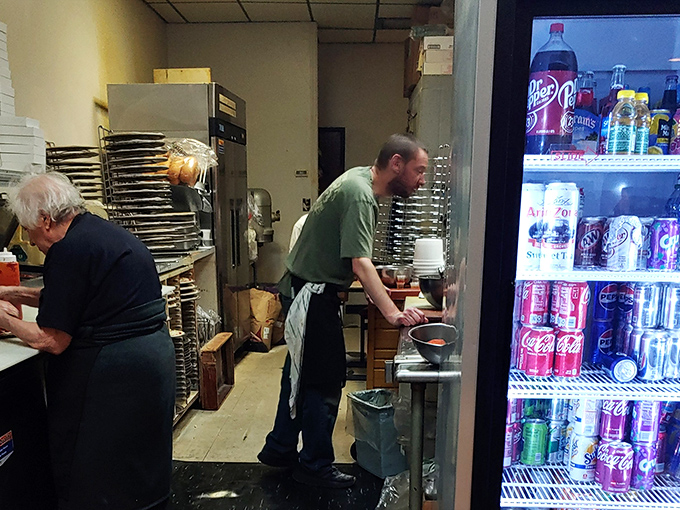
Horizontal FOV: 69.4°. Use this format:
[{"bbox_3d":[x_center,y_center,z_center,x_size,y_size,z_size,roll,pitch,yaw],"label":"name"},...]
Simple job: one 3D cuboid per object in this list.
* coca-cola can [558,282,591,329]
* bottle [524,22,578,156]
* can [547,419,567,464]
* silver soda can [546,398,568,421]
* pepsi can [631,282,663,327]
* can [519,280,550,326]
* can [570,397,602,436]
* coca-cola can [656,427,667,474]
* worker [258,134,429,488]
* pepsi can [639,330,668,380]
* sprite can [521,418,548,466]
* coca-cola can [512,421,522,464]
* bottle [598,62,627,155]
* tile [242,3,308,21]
[{"bbox_3d":[0.614,0.133,1.295,0.066,0.122,0.066,1,7,2],"label":"coca-cola can"},{"bbox_3d":[0.515,-0.392,1.192,0.110,0.313,0.110,0,11,2],"label":"bottle"},{"bbox_3d":[0.650,0.536,1.433,0.066,0.122,0.066,0,11,2],"label":"can"},{"bbox_3d":[0.648,0.417,1.425,0.066,0.122,0.066,0,10,0],"label":"silver soda can"},{"bbox_3d":[0.836,0.133,1.328,0.066,0.122,0.066,1,7,2],"label":"pepsi can"},{"bbox_3d":[0.515,0.121,1.289,0.066,0.122,0.066,0,10,0],"label":"can"},{"bbox_3d":[0.694,0.450,1.373,0.066,0.122,0.066,1,9,3],"label":"can"},{"bbox_3d":[0.907,0.566,1.426,0.066,0.122,0.066,0,9,0],"label":"coca-cola can"},{"bbox_3d":[-0.003,0.287,2.293,0.800,1.660,0.520,-1,11,-5],"label":"worker"},{"bbox_3d":[0.826,0.260,1.292,0.066,0.122,0.066,0,11,2],"label":"pepsi can"},{"bbox_3d":[0.561,0.539,1.419,0.066,0.122,0.066,0,11,2],"label":"sprite can"},{"bbox_3d":[0.514,0.554,1.484,0.066,0.122,0.066,1,9,3],"label":"coca-cola can"},{"bbox_3d":[0.677,-0.344,1.209,0.064,0.235,0.064,0,10,0],"label":"bottle"},{"bbox_3d":[-0.571,-2.225,4.509,0.610,0.020,0.470,1,7,2],"label":"tile"}]

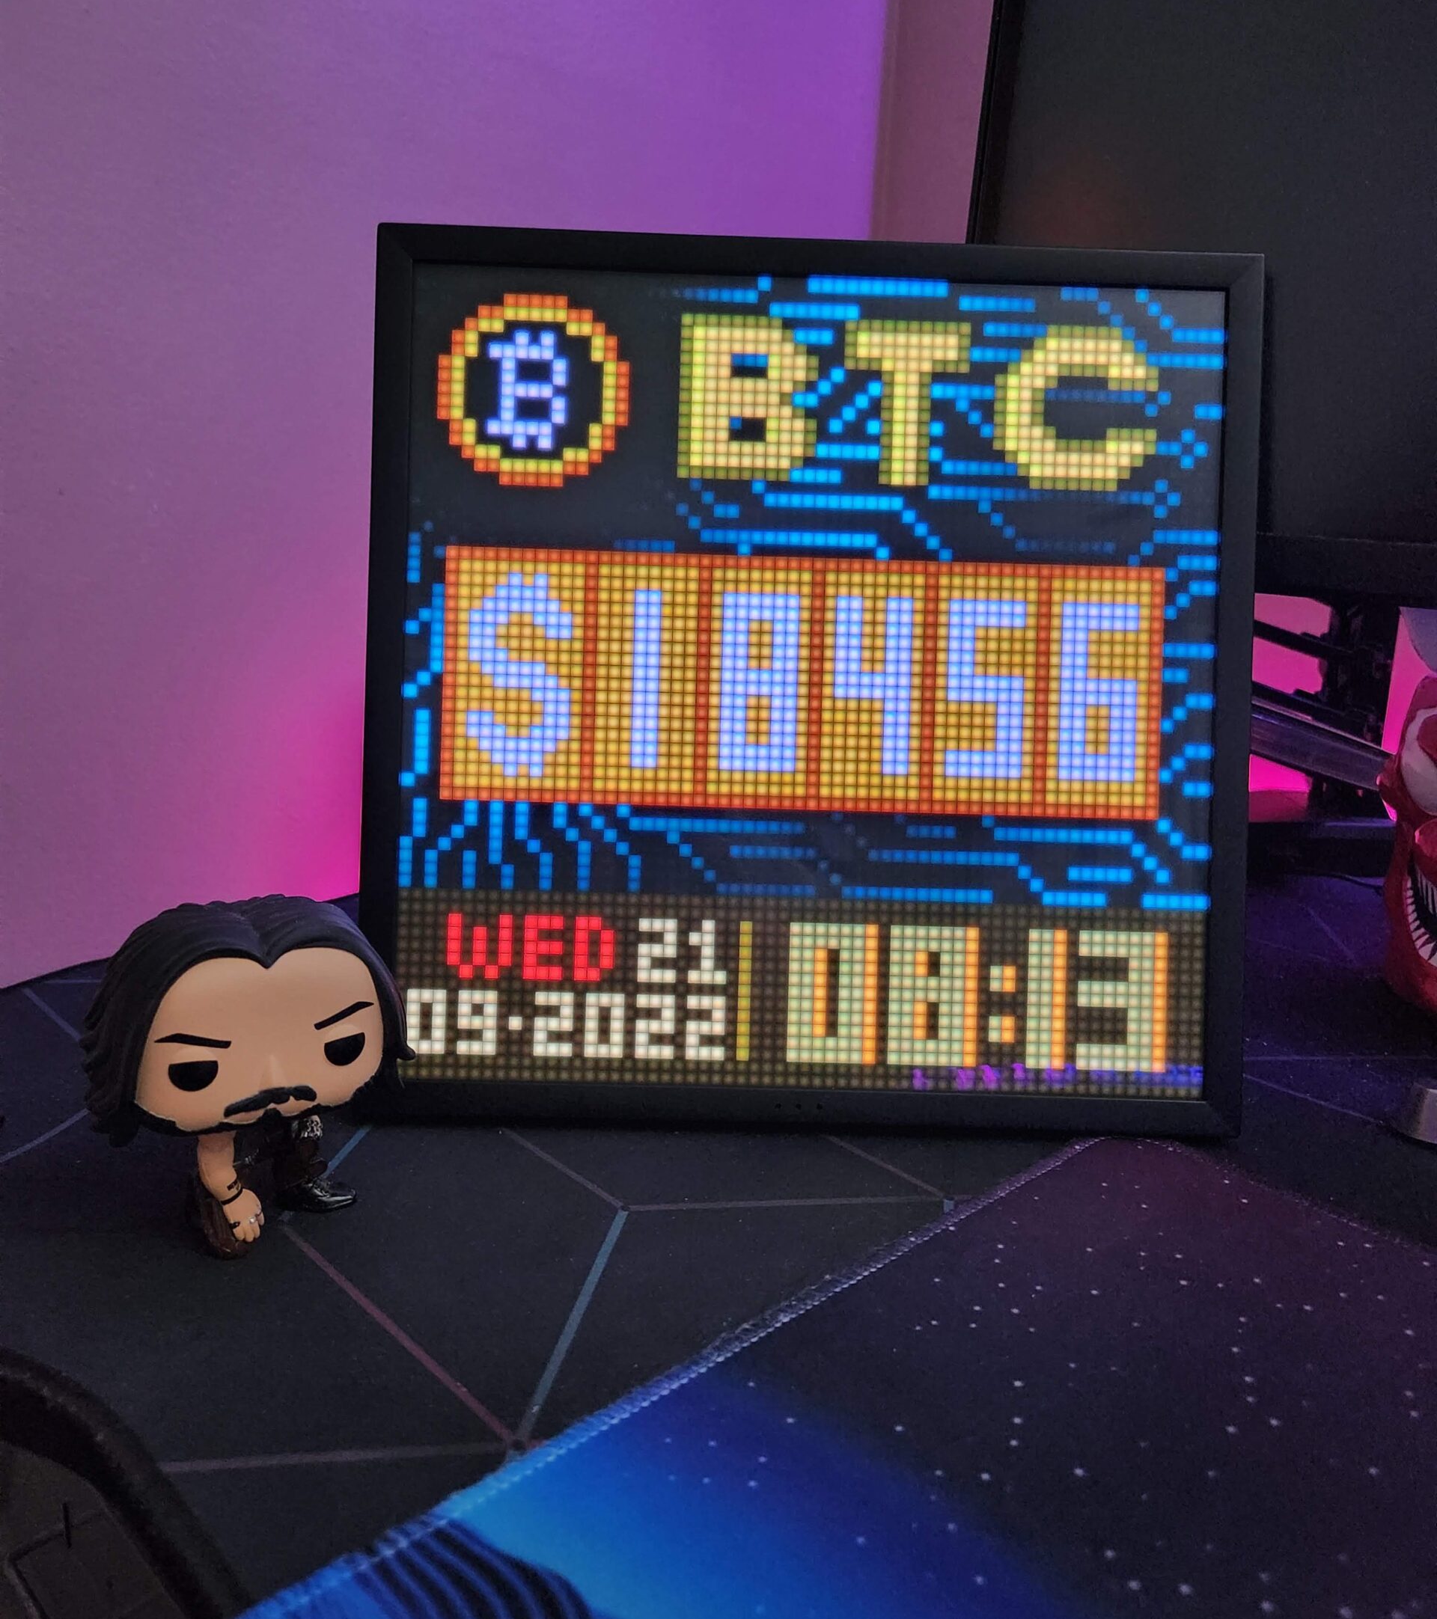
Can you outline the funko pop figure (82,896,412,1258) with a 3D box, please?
[{"bbox_3d":[-0.117,0.064,0.327,0.076,0.078,0.070,-8,20,-29],"label":"funko pop figure"}]

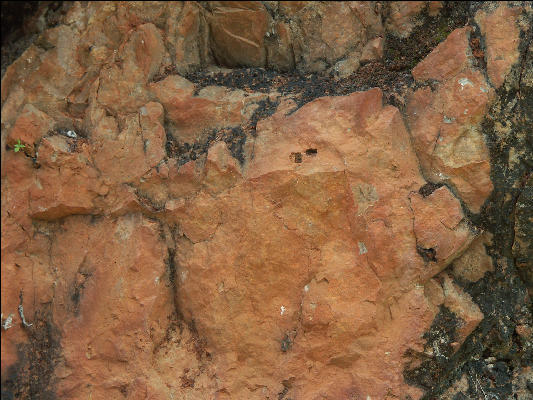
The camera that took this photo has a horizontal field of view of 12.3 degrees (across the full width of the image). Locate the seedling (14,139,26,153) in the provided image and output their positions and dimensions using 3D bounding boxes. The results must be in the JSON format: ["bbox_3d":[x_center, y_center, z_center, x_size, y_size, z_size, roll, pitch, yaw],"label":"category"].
[{"bbox_3d":[-0.549,-0.121,5.500,0.026,0.028,0.024,0,11,0],"label":"seedling"}]

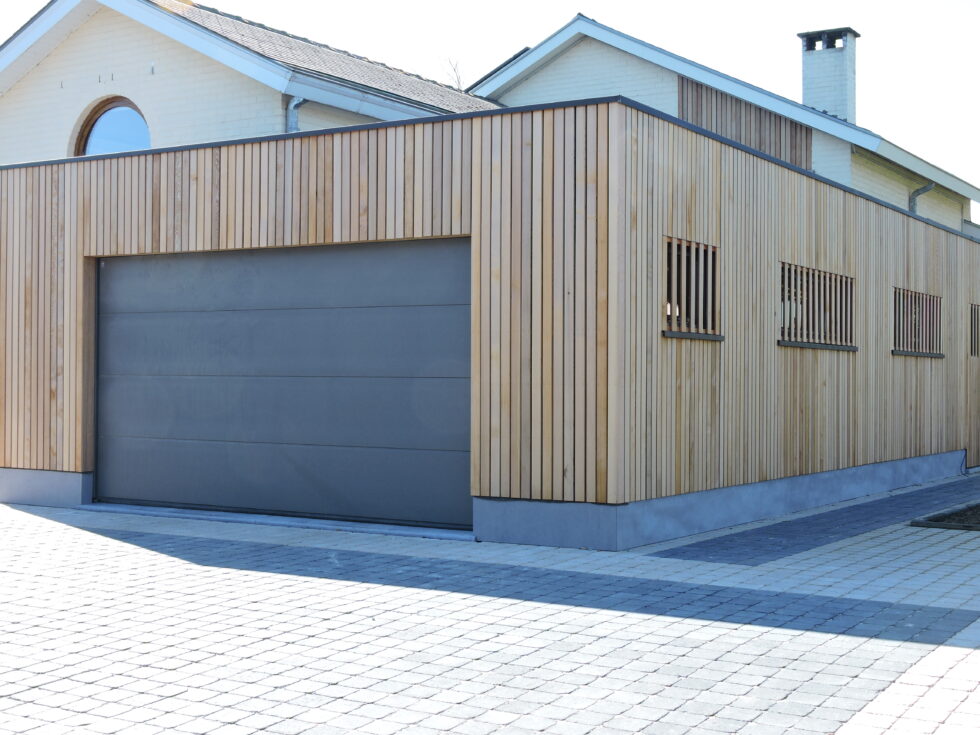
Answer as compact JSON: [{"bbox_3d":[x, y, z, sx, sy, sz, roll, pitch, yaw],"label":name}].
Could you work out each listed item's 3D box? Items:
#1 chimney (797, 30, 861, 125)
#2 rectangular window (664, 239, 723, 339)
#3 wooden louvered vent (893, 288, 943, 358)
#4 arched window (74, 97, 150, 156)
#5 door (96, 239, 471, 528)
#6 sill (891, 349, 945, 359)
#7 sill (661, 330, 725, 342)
[{"bbox_3d":[5.447,-4.540,22.687,0.868,1.576,0.684,0,-1,31],"label":"chimney"},{"bbox_3d":[1.449,-0.560,10.218,0.110,0.679,1.061,0,-1,31],"label":"rectangular window"},{"bbox_3d":[4.683,-0.477,15.522,0.110,0.671,2.095,0,-1,31],"label":"wooden louvered vent"},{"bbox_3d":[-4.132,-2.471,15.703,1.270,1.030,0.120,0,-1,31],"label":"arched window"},{"bbox_3d":[-1.650,0.104,10.890,3.797,2.050,0.080,0,-1,31],"label":"door"},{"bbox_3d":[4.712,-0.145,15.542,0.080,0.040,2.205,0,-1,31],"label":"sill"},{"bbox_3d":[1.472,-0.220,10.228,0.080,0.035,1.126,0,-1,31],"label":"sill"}]

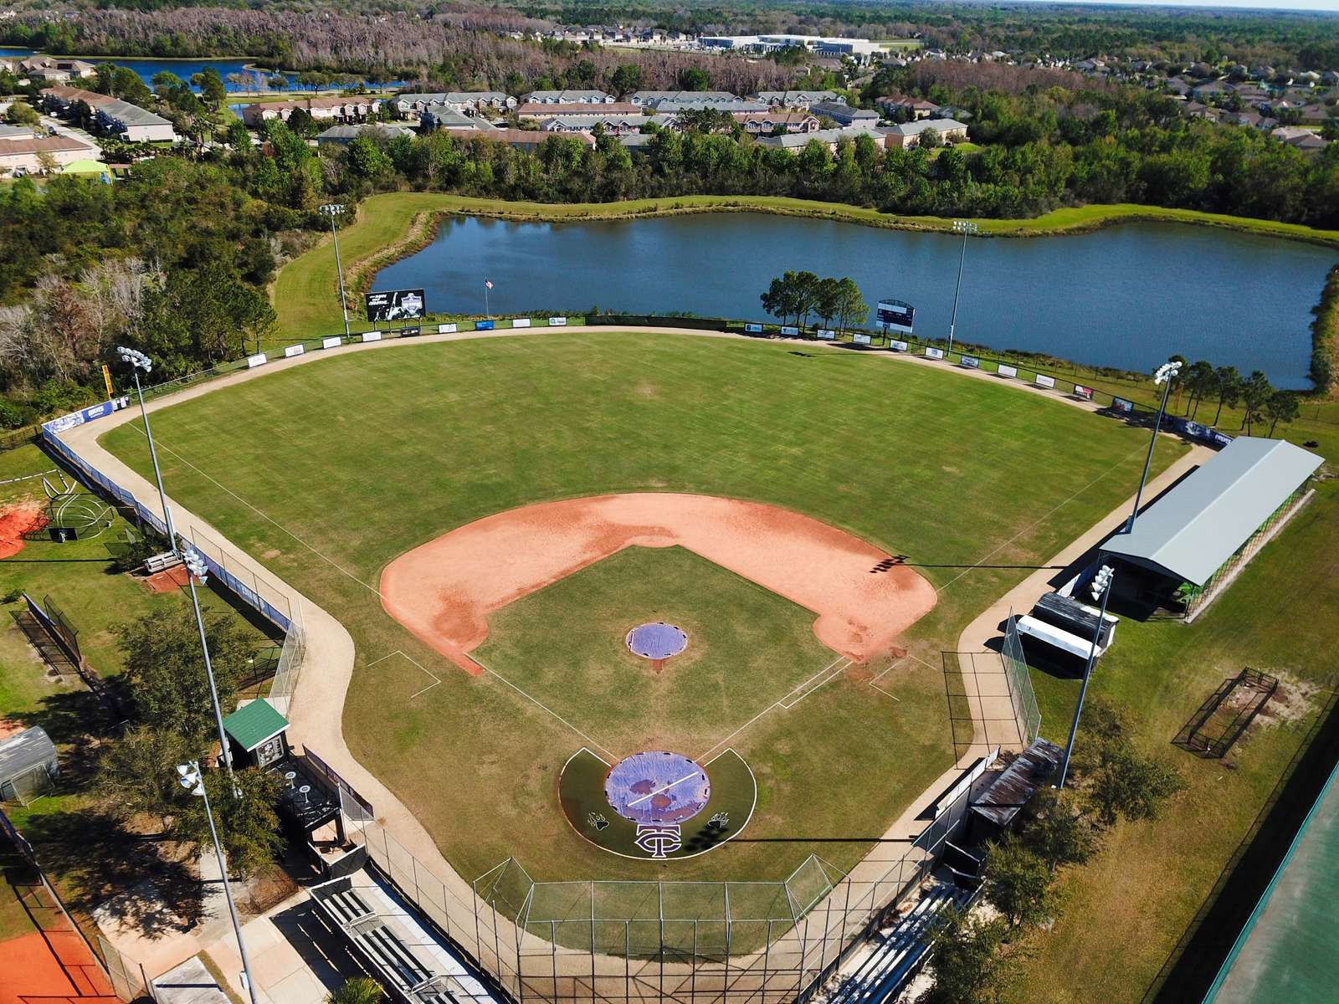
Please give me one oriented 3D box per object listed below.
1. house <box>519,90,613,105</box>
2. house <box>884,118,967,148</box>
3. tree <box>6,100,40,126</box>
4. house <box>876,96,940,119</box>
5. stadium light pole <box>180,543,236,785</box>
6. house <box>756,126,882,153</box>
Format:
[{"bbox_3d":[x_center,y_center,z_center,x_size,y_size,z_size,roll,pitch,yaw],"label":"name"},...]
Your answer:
[{"bbox_3d":[-47.600,-183.530,460.490,43.000,9.000,15.000,-6,28,-16],"label":"house"},{"bbox_3d":[98.852,-144.167,393.379,44.000,8.000,13.500,-23,35,-39],"label":"house"},{"bbox_3d":[-236.530,-142.360,367.840,11.500,8.400,11.500,-13,30,-27],"label":"tree"},{"bbox_3d":[111.020,-184.730,472.980,14.500,9.000,28.000,-13,30,-27],"label":"house"},{"bbox_3d":[-27.750,12.380,62.130,1.200,21.400,3.200,-20,34,-36],"label":"stadium light pole"},{"bbox_3d":[54.715,-126.427,355.792,51.000,8.300,12.500,-18,32,-32],"label":"house"}]

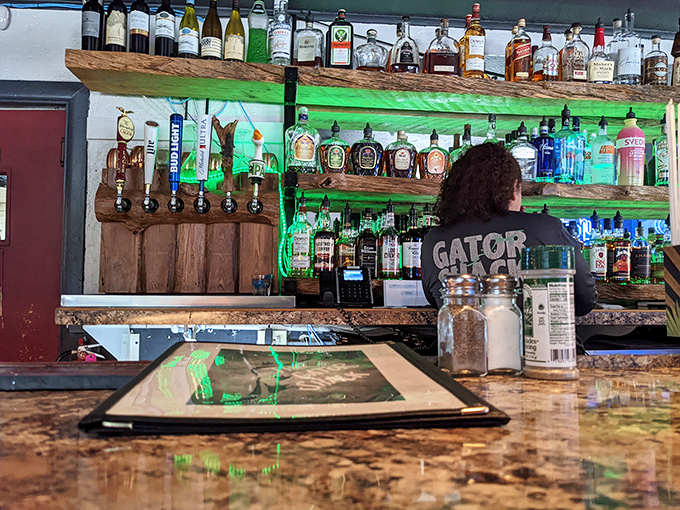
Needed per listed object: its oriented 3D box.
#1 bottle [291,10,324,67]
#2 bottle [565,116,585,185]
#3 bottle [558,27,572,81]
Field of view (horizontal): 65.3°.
[{"bbox_3d":[-0.129,-0.880,2.204,0.106,0.270,0.106,1,-1,7],"label":"bottle"},{"bbox_3d":[1.075,-0.463,2.412,0.088,0.331,0.075,1,-1,-6],"label":"bottle"},{"bbox_3d":[1.036,-0.874,2.390,0.106,0.288,0.075,1,-2,-7],"label":"bottle"}]

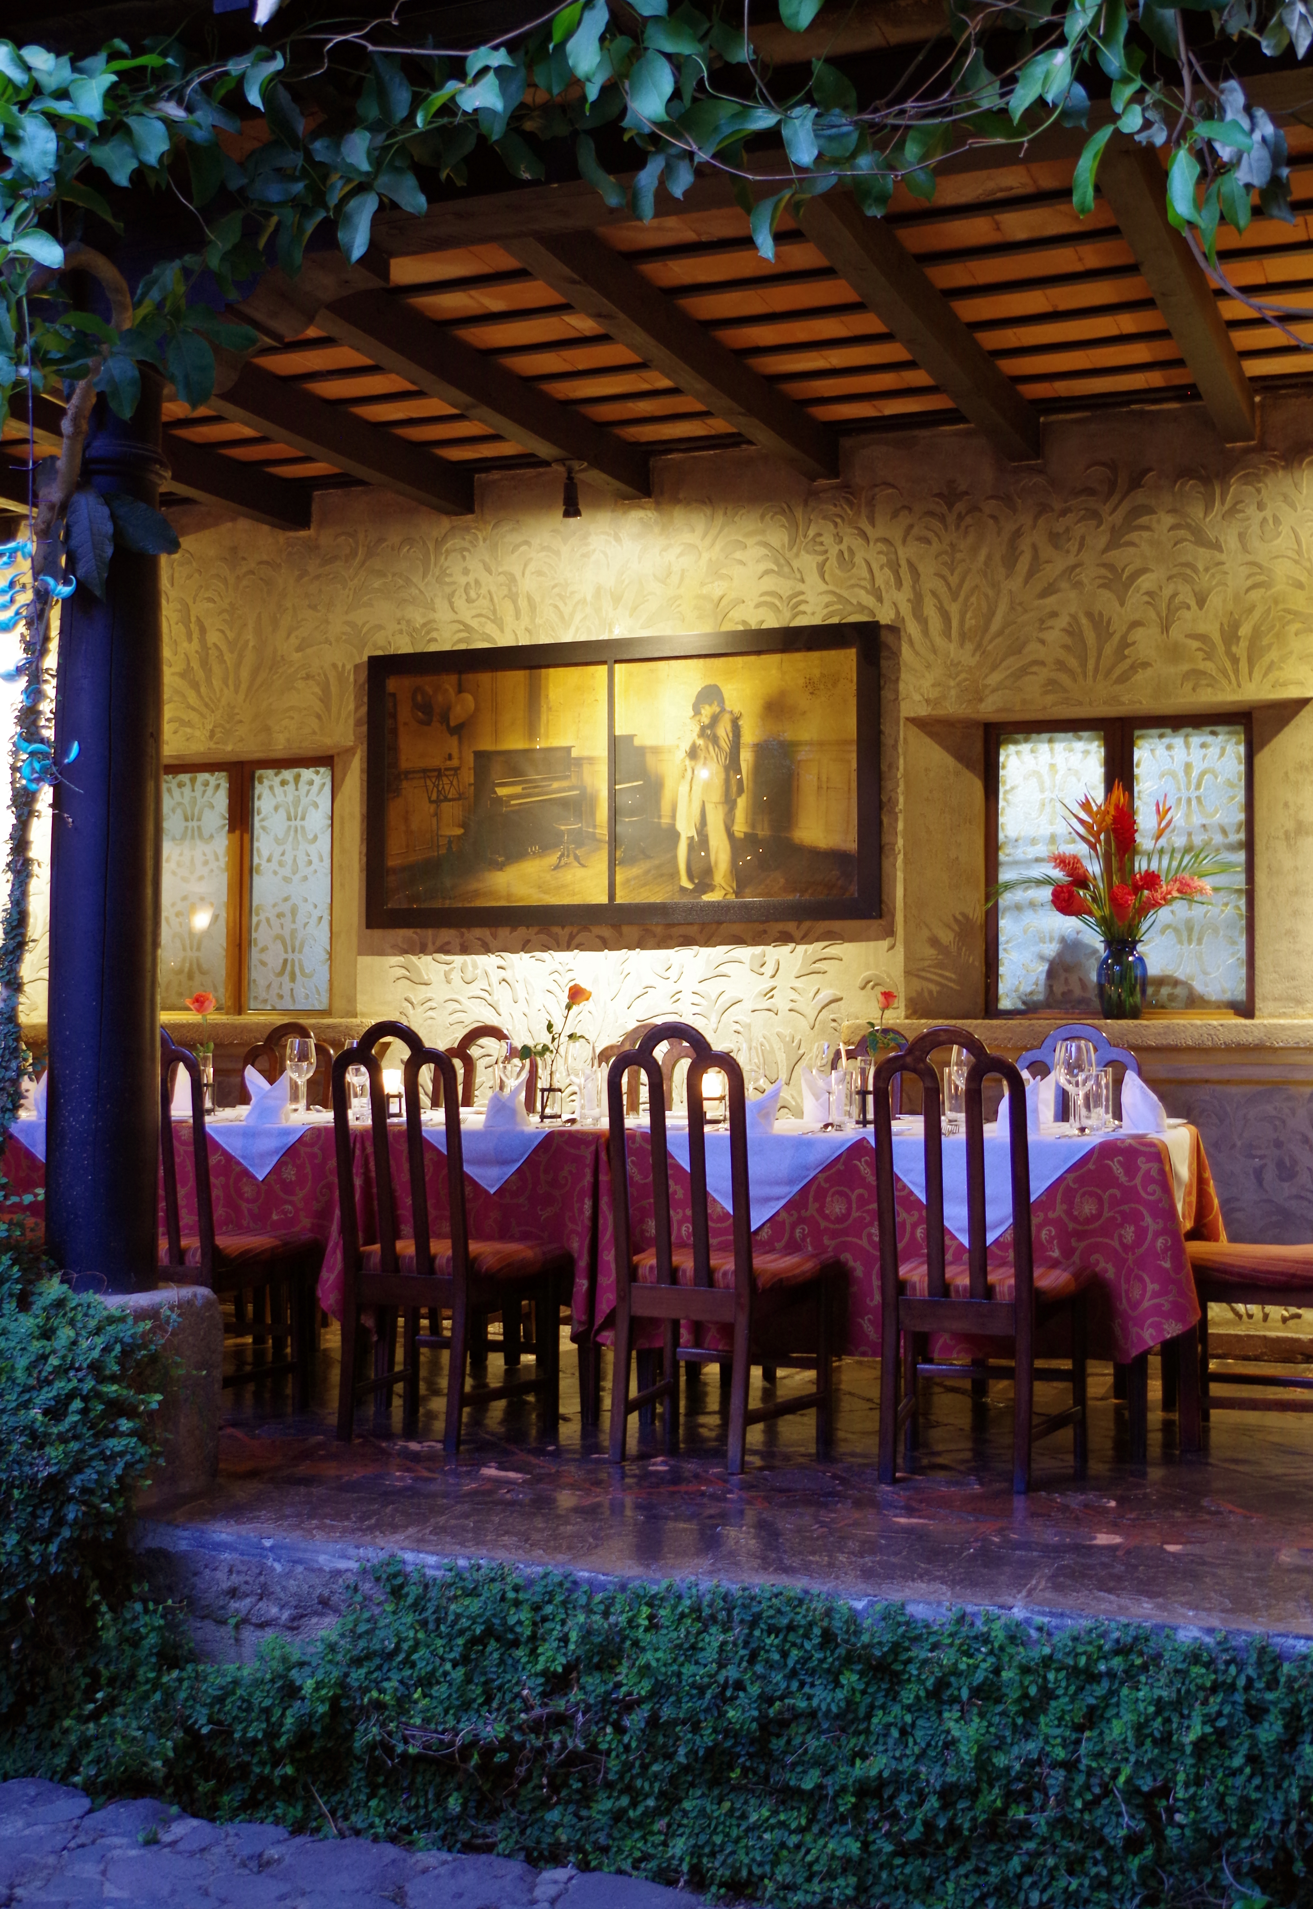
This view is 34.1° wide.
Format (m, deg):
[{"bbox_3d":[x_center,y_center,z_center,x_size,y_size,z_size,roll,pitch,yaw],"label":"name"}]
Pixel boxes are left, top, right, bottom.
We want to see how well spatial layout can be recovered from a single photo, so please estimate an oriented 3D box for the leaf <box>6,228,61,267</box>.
[{"bbox_3d":[-1.204,-1.368,4.150,0.120,0.080,0.050,15,-25,-10],"label":"leaf"}]

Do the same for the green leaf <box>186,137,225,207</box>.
[{"bbox_3d":[-0.905,-1.571,4.300,0.074,0.153,0.040,-8,0,-12],"label":"green leaf"}]

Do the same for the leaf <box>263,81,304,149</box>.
[{"bbox_3d":[-0.740,-1.666,4.250,0.075,0.135,0.035,-21,-2,0],"label":"leaf"}]

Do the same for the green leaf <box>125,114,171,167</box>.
[{"bbox_3d":[-0.982,-1.578,4.150,0.081,0.126,0.040,-21,-4,-16],"label":"green leaf"}]

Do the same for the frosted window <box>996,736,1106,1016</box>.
[{"bbox_3d":[1.296,-0.275,7.048,0.366,0.932,0.050,-1,-2,20],"label":"frosted window"}]

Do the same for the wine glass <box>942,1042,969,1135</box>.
[{"bbox_3d":[0.797,0.342,5.512,0.086,0.222,0.086,-1,-2,21],"label":"wine glass"}]

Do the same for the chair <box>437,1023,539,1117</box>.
[{"bbox_3d":[-0.641,0.738,6.692,0.460,1.045,0.500,-1,-2,22],"label":"chair"}]

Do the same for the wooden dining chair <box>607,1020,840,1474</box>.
[{"bbox_3d":[0.141,0.693,5.269,0.460,1.045,0.500,-1,-2,25],"label":"wooden dining chair"}]

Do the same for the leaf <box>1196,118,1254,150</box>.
[{"bbox_3d":[0.954,-1.378,3.600,0.101,0.055,0.040,13,-13,18],"label":"leaf"}]

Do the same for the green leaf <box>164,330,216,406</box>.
[{"bbox_3d":[-0.944,-1.187,4.350,0.094,0.180,0.040,-12,-2,-13],"label":"green leaf"}]

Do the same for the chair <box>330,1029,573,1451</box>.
[{"bbox_3d":[-0.542,0.701,5.496,0.480,1.050,0.450,-1,-2,27],"label":"chair"}]

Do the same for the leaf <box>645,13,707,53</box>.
[{"bbox_3d":[0.034,-1.697,3.950,0.112,0.070,0.040,0,-2,0],"label":"leaf"}]

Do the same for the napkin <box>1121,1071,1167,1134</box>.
[{"bbox_3d":[1.260,0.386,5.540,0.110,0.160,0.120,-1,-2,21],"label":"napkin"}]

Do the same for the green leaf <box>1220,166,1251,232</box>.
[{"bbox_3d":[0.985,-1.286,3.650,0.052,0.112,0.035,-5,-3,0],"label":"green leaf"}]

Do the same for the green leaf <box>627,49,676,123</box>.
[{"bbox_3d":[-0.010,-1.580,3.900,0.085,0.160,0.040,-14,-7,-2],"label":"green leaf"}]

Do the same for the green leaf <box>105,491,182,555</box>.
[{"bbox_3d":[-1.103,-0.924,4.600,0.190,0.095,0.045,38,-4,0],"label":"green leaf"}]

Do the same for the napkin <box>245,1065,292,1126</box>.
[{"bbox_3d":[-1.041,0.378,5.740,0.128,0.160,0.090,-1,-2,20],"label":"napkin"}]

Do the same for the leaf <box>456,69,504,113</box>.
[{"bbox_3d":[-0.338,-1.652,4.100,0.089,0.082,0.050,12,0,-1],"label":"leaf"}]

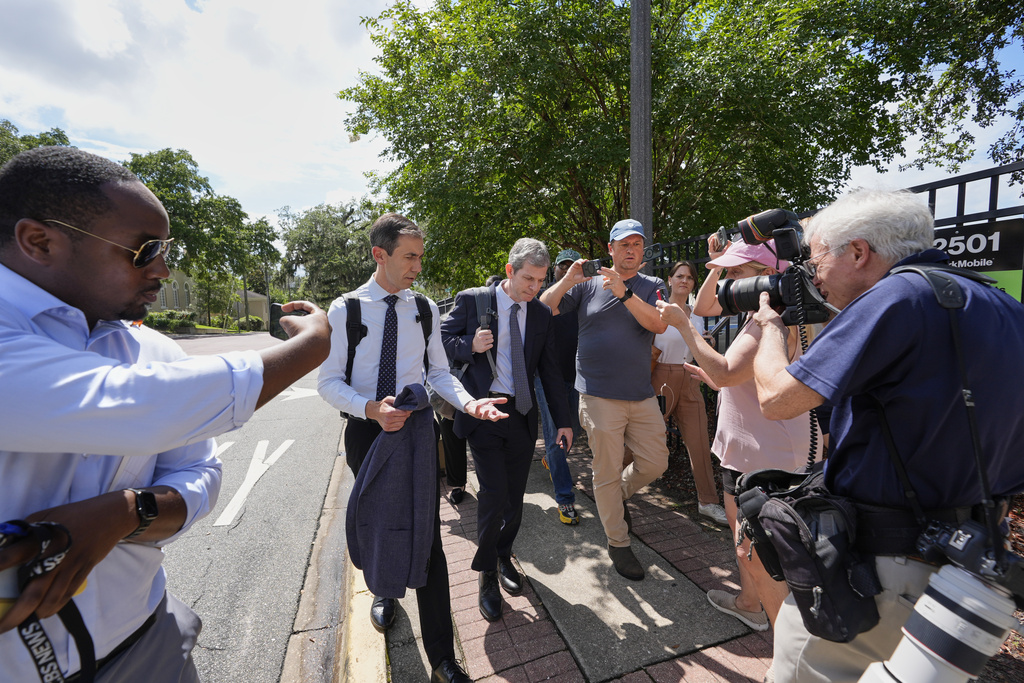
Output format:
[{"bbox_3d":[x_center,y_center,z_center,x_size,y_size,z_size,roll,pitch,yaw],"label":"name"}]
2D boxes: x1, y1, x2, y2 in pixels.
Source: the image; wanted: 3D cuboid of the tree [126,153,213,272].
[{"bbox_3d":[-23.800,-6.400,32.000,6.800,12.000,6.800,-4,5,-37],"label":"tree"}]

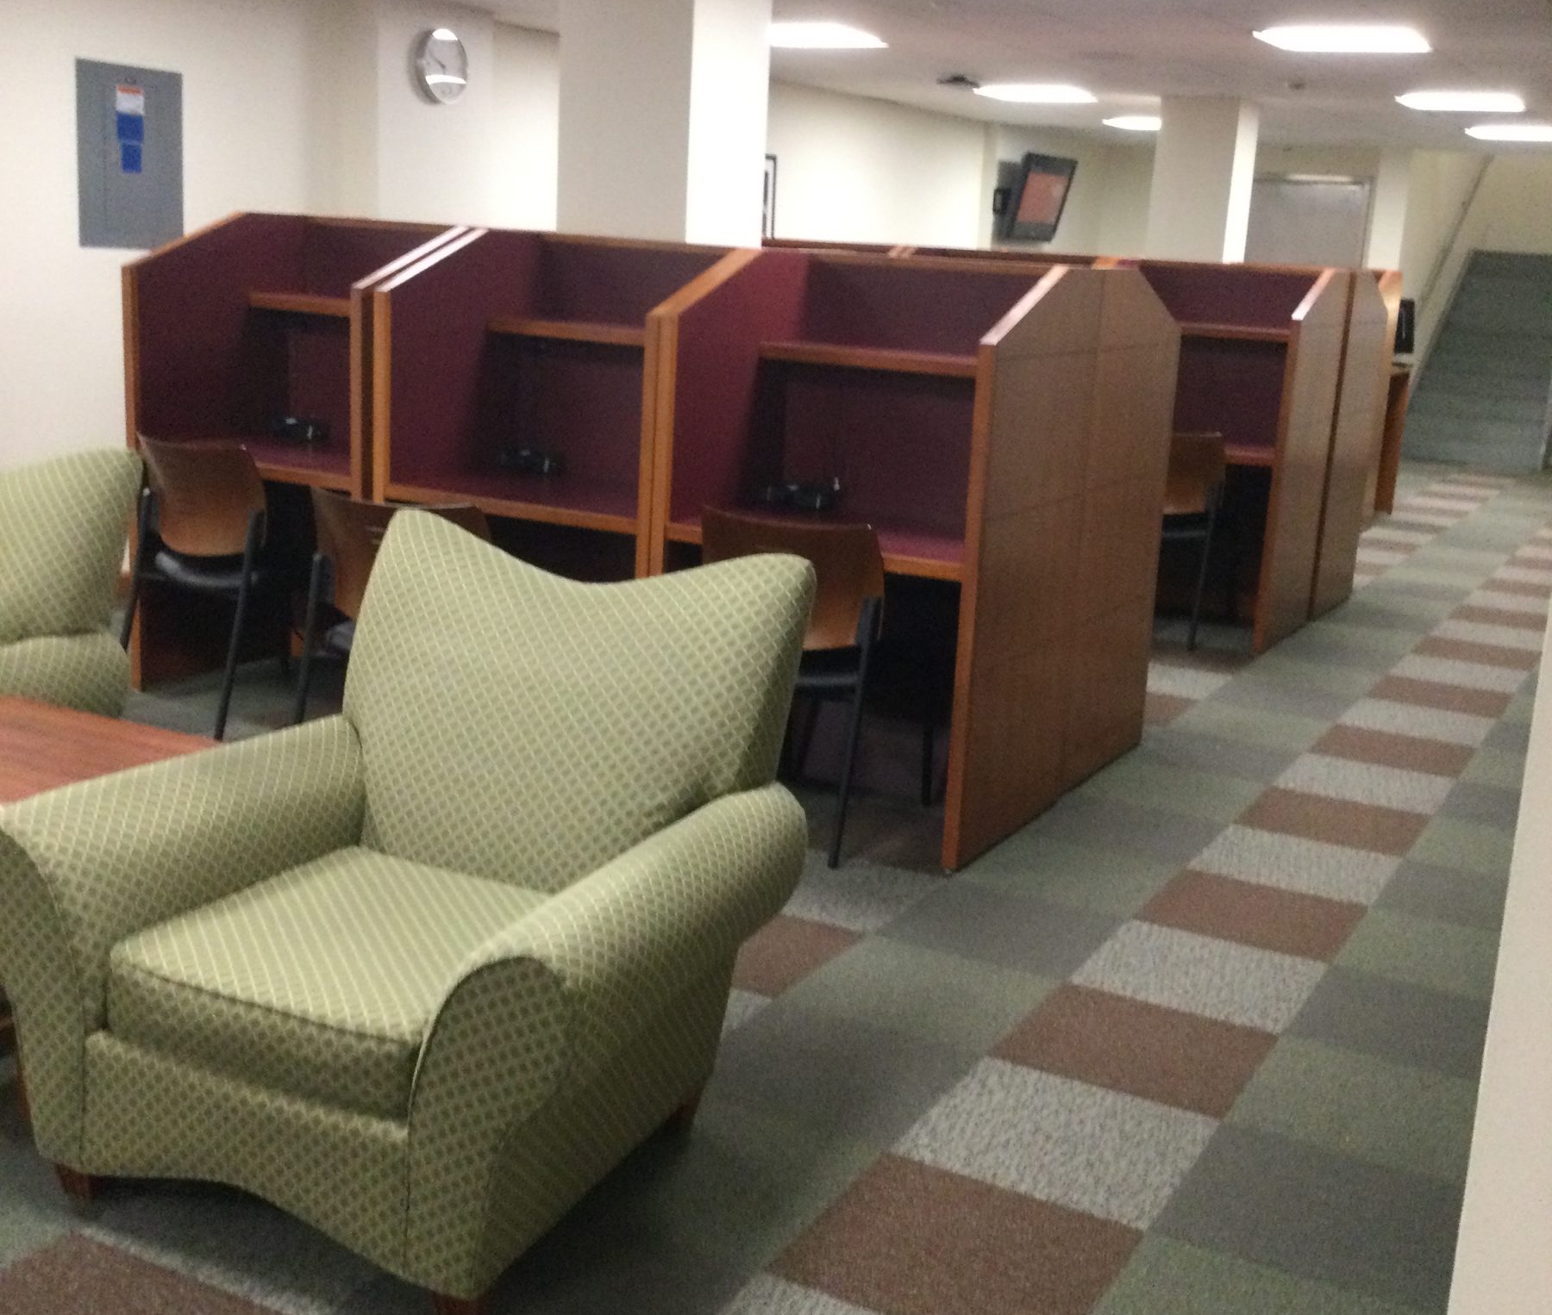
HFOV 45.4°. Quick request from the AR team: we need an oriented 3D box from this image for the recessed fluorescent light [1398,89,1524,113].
[{"bbox_3d":[3.809,-3.102,10.295,0.610,0.070,0.610,10,15,27],"label":"recessed fluorescent light"}]

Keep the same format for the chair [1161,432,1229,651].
[{"bbox_3d":[1.595,-0.532,7.684,0.510,0.850,0.580,8,14,20],"label":"chair"}]

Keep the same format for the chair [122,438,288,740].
[{"bbox_3d":[-1.665,-0.259,5.666,0.510,0.850,0.580,9,14,25],"label":"chair"}]

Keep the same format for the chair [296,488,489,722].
[{"bbox_3d":[-0.872,-0.025,4.852,0.510,0.850,0.580,8,14,18],"label":"chair"}]

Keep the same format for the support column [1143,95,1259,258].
[{"bbox_3d":[2.525,-2.126,11.282,0.460,2.430,0.460,10,15,27],"label":"support column"}]

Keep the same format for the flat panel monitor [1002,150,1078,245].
[{"bbox_3d":[2.000,-3.491,14.064,0.100,0.620,1.000,19,18,24],"label":"flat panel monitor"}]

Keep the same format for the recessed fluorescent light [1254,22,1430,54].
[{"bbox_3d":[2.352,-2.576,7.691,0.610,0.070,0.610,10,15,27],"label":"recessed fluorescent light"}]

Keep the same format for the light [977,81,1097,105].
[{"bbox_3d":[1.599,-3.471,11.404,0.610,0.070,0.610,10,15,27],"label":"light"}]

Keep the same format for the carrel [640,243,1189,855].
[{"bbox_3d":[0.435,-0.393,5.386,0.960,1.500,1.500,10,15,27],"label":"carrel"}]

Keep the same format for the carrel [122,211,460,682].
[{"bbox_3d":[-1.444,-0.625,5.968,0.960,1.500,0.800,10,15,27],"label":"carrel"}]

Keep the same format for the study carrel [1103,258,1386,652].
[{"bbox_3d":[1.975,-0.958,8.180,0.960,1.500,1.560,10,15,27],"label":"study carrel"}]

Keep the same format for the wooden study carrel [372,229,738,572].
[{"bbox_3d":[-0.557,-0.472,5.447,0.920,1.490,0.780,10,15,27],"label":"wooden study carrel"}]

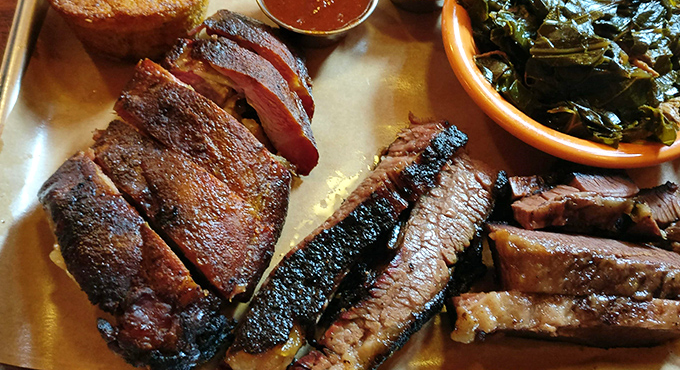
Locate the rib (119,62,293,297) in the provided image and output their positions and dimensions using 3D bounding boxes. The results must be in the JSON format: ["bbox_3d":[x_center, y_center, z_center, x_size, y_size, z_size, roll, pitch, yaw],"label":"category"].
[{"bbox_3d":[-0.062,-0.003,0.245,0.095,0.035,0.053,41,69,15],"label":"rib"}]

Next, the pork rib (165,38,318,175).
[{"bbox_3d":[-0.045,-0.038,0.262,0.085,0.035,0.026,37,68,13],"label":"pork rib"}]

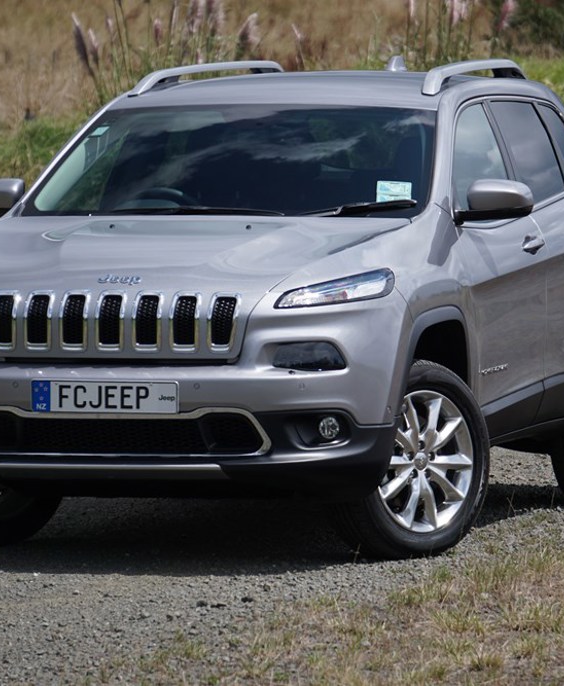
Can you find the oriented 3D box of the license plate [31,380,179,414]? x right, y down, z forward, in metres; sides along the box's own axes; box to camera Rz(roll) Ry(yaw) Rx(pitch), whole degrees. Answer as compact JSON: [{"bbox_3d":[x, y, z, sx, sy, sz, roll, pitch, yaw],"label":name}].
[{"bbox_3d":[-0.598,0.186,24.204,0.522,0.115,0.020,0,3,17],"label":"license plate"}]

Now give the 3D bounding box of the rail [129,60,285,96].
[{"bbox_3d":[-0.294,-1.009,27.090,0.070,0.110,1.660,0,3,18],"label":"rail"}]

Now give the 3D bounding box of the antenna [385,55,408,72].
[{"bbox_3d":[0.439,-1.075,27.657,0.075,0.078,0.170,0,3,17],"label":"antenna"}]

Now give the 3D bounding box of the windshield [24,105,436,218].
[{"bbox_3d":[-0.160,-0.642,25.655,1.490,0.120,0.880,0,32,17],"label":"windshield"}]

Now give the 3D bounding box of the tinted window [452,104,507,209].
[{"bbox_3d":[0.679,-0.650,25.657,0.060,0.420,0.830,-17,-2,17],"label":"tinted window"}]

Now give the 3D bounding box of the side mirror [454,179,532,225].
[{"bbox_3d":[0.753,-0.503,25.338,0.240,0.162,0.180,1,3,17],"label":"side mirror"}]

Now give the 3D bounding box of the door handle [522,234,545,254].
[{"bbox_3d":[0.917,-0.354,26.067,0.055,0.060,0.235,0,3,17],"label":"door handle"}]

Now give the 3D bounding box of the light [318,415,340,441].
[{"bbox_3d":[0.167,0.291,24.154,0.078,0.083,0.060,1,3,17],"label":"light"}]

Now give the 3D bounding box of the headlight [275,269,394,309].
[{"bbox_3d":[0.177,-0.180,24.187,0.300,0.130,0.430,1,3,17],"label":"headlight"}]

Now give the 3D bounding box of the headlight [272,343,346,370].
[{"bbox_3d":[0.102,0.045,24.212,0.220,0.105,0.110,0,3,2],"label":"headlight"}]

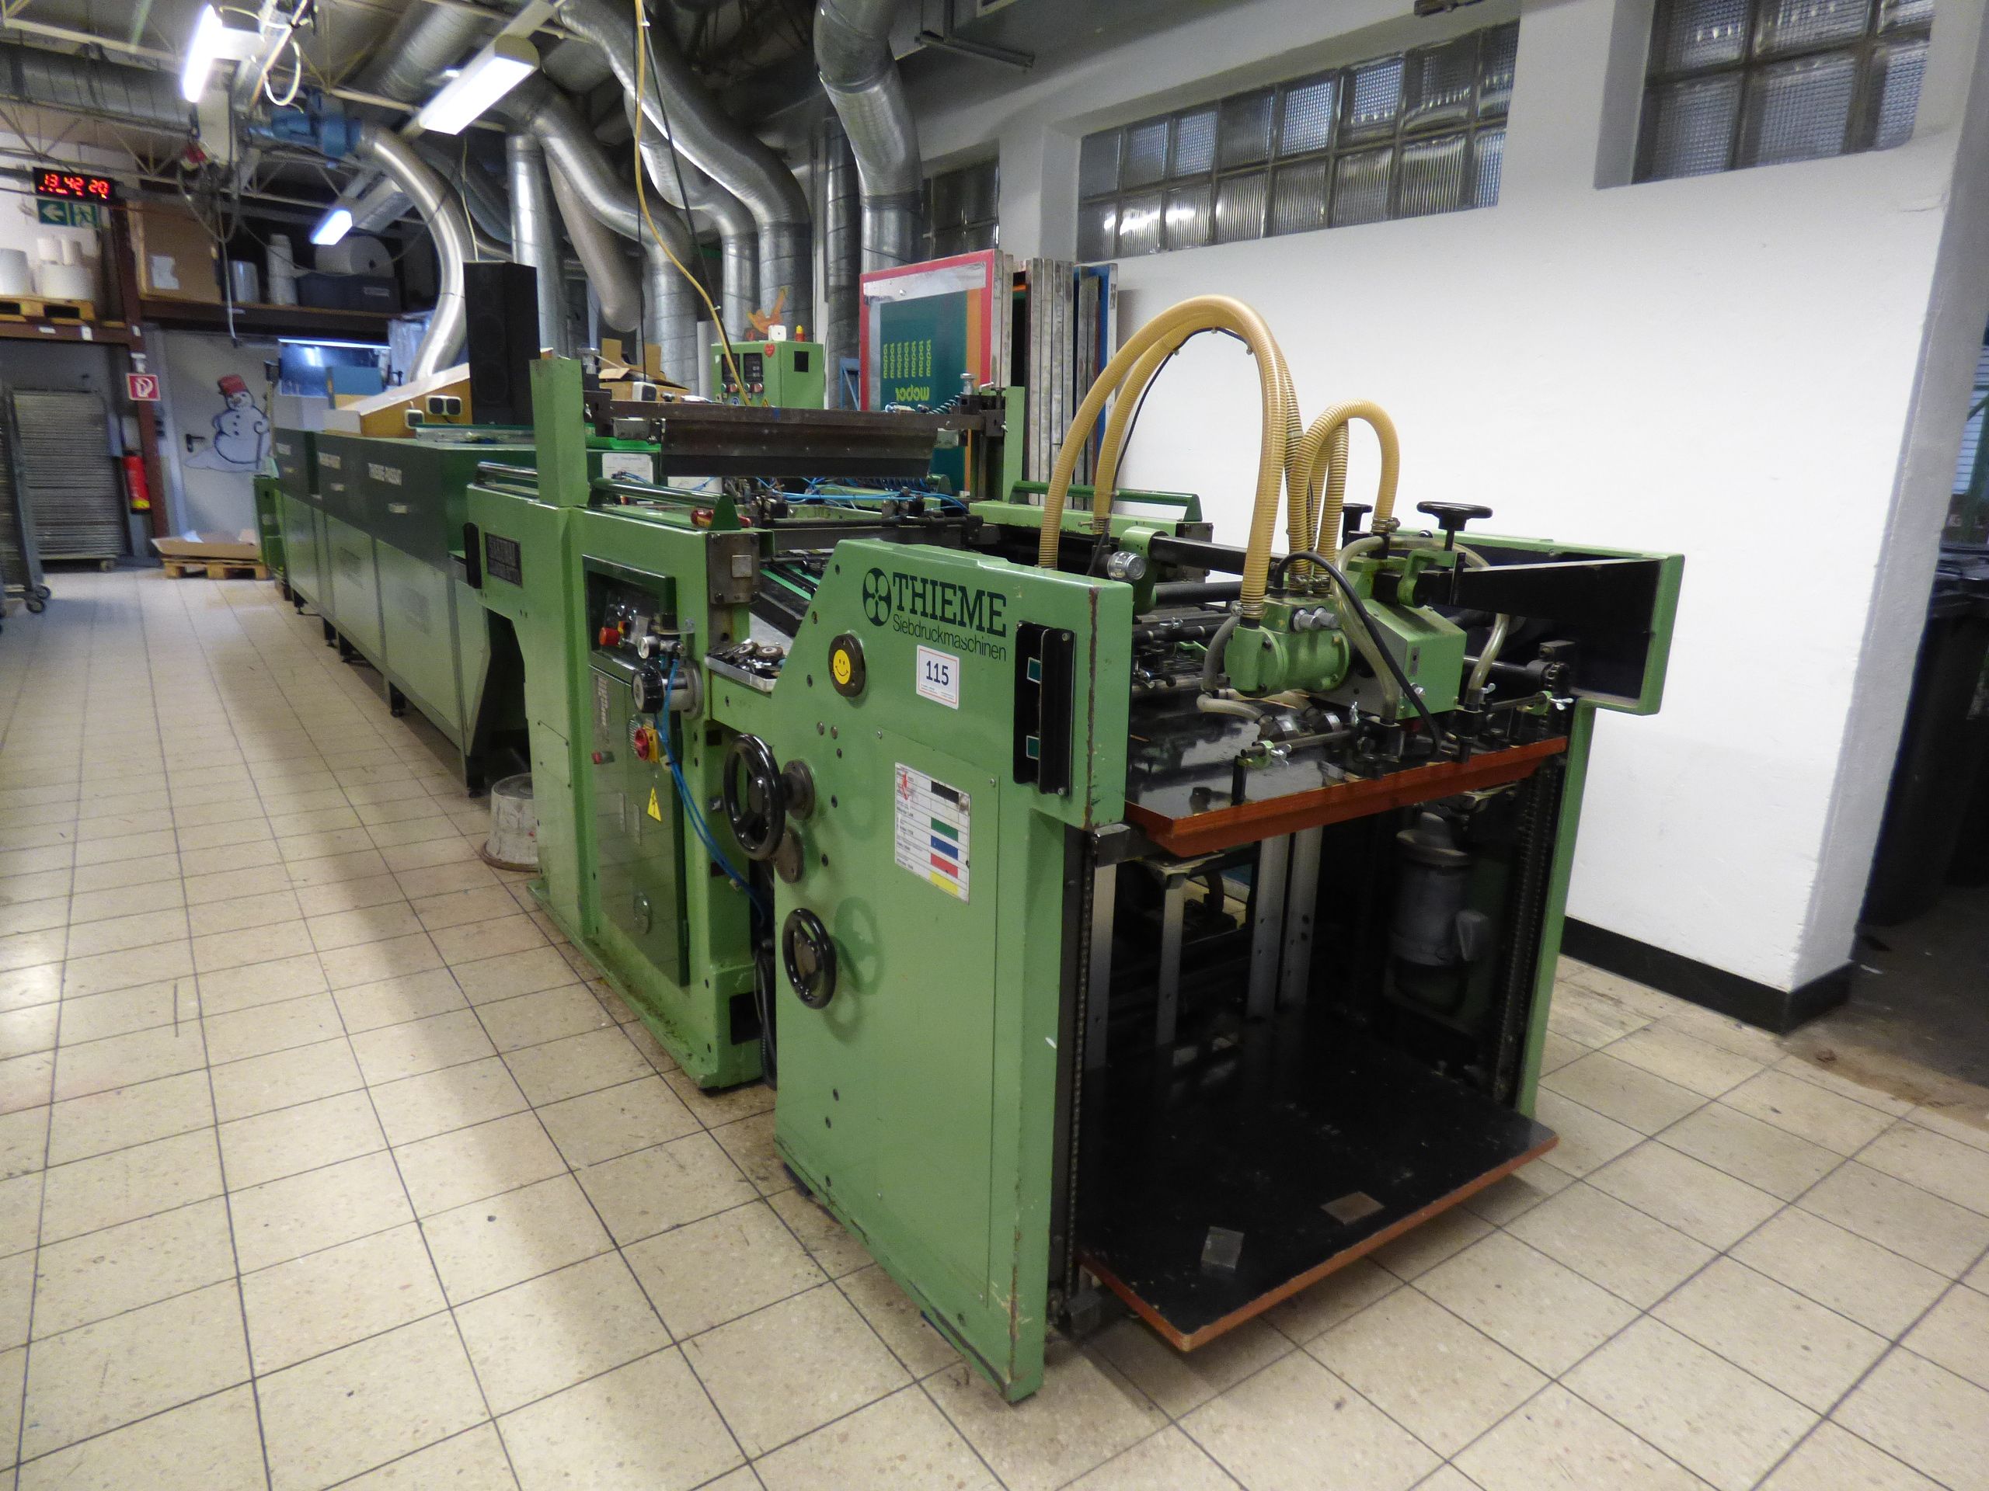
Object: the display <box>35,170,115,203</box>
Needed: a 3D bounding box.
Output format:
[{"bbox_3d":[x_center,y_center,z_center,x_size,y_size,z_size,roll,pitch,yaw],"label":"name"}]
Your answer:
[{"bbox_3d":[-7.088,-4.302,8.863,0.470,0.180,0.080,-9,19,-35],"label":"display"}]

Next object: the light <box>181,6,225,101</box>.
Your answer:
[{"bbox_3d":[-3.247,-2.831,4.693,0.130,0.080,1.310,-9,19,-35],"label":"light"}]

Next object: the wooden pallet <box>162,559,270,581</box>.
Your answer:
[{"bbox_3d":[-6.646,-1.587,9.984,0.800,0.144,1.100,-4,16,-22],"label":"wooden pallet"}]

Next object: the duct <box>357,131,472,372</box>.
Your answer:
[{"bbox_3d":[-3.390,-2.877,6.784,0.563,1.379,0.280,-9,19,-35],"label":"duct"}]

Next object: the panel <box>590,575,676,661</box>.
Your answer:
[{"bbox_3d":[-0.774,-0.268,2.500,0.100,0.220,0.450,-9,19,-35],"label":"panel"}]

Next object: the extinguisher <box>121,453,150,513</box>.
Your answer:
[{"bbox_3d":[-7.521,-2.299,10.088,0.170,0.510,0.170,-9,19,-35],"label":"extinguisher"}]

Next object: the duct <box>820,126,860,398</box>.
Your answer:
[{"bbox_3d":[-0.778,-2.415,5.926,0.165,1.450,0.165,-9,19,-35],"label":"duct"}]

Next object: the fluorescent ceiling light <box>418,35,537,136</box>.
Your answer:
[{"bbox_3d":[-2.332,-2.930,5.127,0.160,0.100,1.310,-9,19,-35],"label":"fluorescent ceiling light"}]

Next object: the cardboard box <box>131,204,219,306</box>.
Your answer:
[{"bbox_3d":[-7.170,-4.311,10.163,0.580,0.790,0.500,-9,19,-35],"label":"cardboard box"}]

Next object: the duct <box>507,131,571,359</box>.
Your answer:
[{"bbox_3d":[-2.000,-2.121,5.038,0.168,0.985,0.168,-13,20,-34],"label":"duct"}]

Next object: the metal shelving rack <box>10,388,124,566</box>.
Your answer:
[{"bbox_3d":[-7.913,-2.259,9.766,0.800,1.470,0.800,-9,19,-35],"label":"metal shelving rack"}]

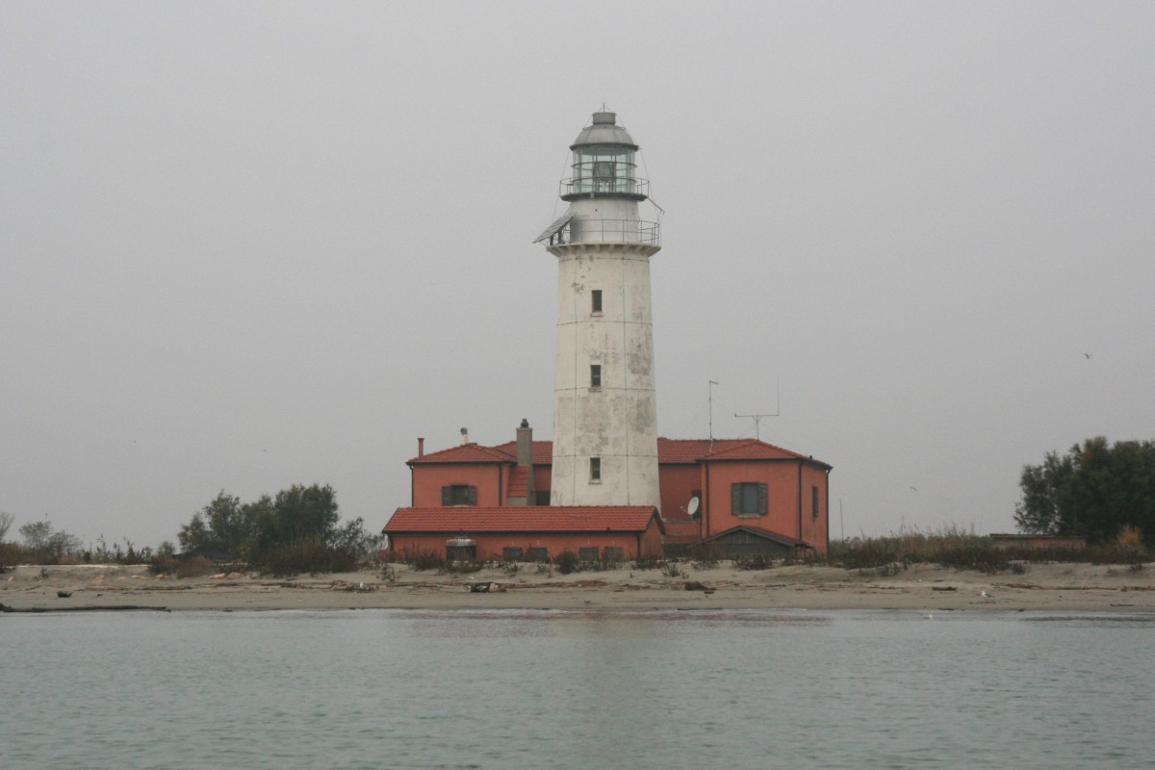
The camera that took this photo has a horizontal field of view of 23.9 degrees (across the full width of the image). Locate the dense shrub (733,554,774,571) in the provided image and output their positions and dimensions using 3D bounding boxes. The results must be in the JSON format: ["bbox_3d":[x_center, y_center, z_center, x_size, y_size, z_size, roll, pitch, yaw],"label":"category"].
[{"bbox_3d":[7.254,7.306,112.000,1.660,0.651,1.200,0,-4,0],"label":"dense shrub"}]

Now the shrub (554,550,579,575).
[{"bbox_3d":[-0.415,7.306,112.000,1.028,0.977,1.000,0,-4,0],"label":"shrub"}]

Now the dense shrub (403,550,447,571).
[{"bbox_3d":[-6.322,7.291,113.000,1.835,0.986,1.400,0,-4,0],"label":"dense shrub"}]

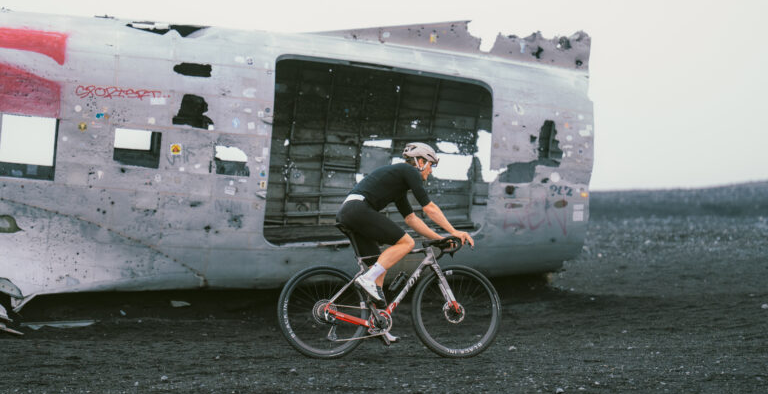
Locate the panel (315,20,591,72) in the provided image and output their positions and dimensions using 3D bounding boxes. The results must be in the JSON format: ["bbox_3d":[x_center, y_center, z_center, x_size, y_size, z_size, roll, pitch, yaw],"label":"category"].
[{"bbox_3d":[0.654,-1.466,33.200,2.660,0.450,0.150,3,0,-7],"label":"panel"}]

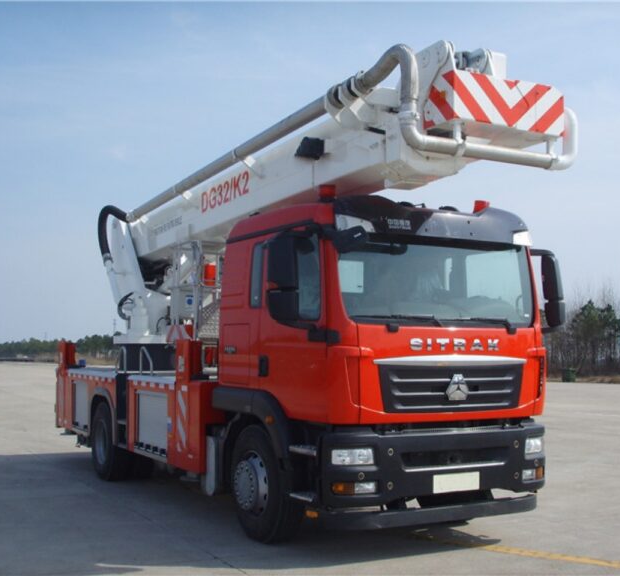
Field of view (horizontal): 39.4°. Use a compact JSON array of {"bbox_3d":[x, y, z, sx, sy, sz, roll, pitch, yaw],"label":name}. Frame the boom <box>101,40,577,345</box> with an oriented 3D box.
[{"bbox_3d":[-0.704,-0.487,10.291,1.600,2.250,9.000,2,-4,-29],"label":"boom"}]

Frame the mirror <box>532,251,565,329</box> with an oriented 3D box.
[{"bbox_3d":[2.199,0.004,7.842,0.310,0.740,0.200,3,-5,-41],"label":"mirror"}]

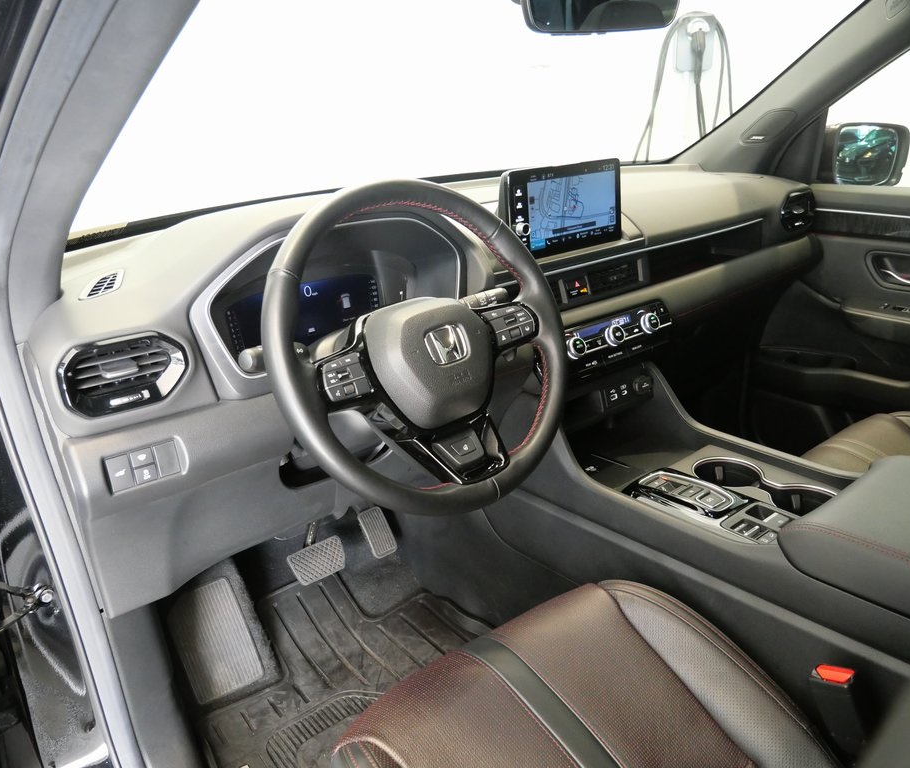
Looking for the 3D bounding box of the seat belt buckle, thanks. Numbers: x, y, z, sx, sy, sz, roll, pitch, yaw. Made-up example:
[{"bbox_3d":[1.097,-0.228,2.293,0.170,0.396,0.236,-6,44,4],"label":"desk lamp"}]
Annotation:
[{"bbox_3d":[0.433,0.366,0.799,0.030,0.100,0.051,-19,3,-35],"label":"seat belt buckle"}]

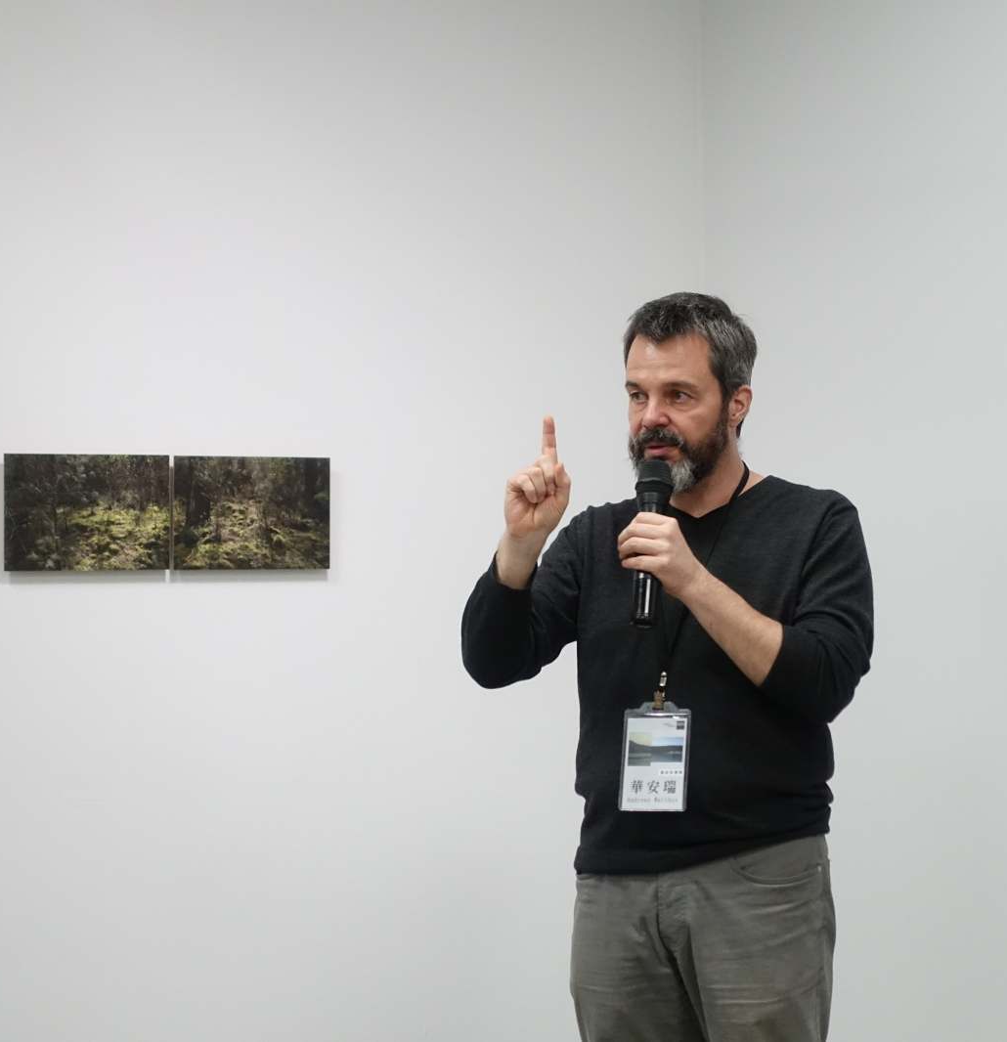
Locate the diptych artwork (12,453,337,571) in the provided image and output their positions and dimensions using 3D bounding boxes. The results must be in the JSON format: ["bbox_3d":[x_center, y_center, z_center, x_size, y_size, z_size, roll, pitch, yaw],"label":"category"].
[{"bbox_3d":[-0.650,-0.015,5.739,0.674,0.222,0.026,0,-1,-28],"label":"diptych artwork"}]

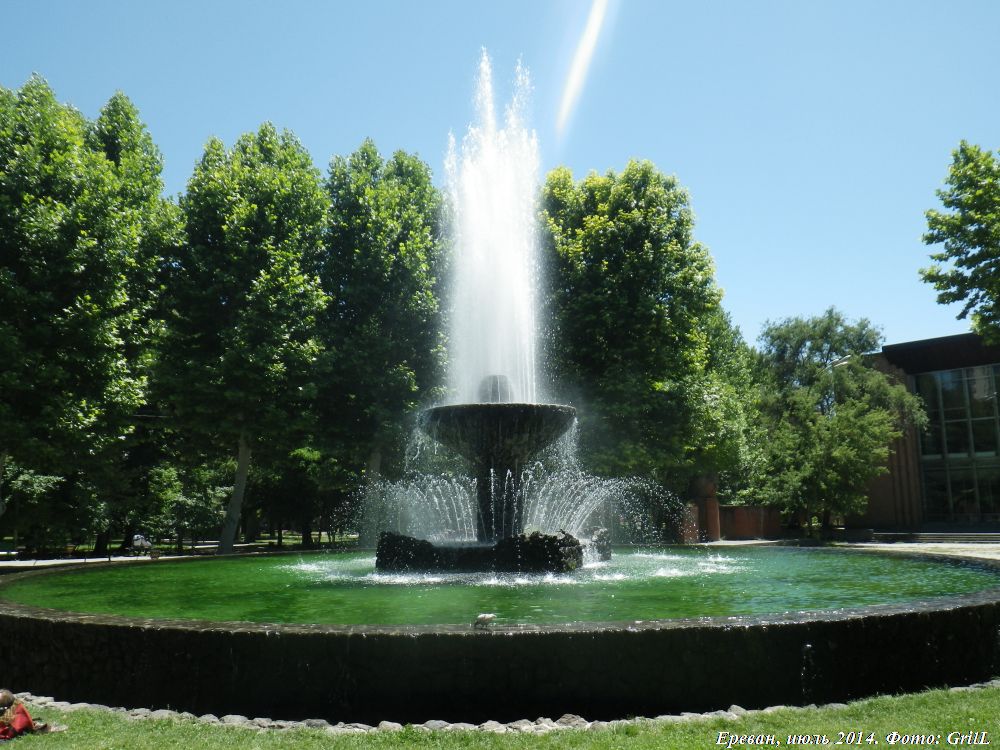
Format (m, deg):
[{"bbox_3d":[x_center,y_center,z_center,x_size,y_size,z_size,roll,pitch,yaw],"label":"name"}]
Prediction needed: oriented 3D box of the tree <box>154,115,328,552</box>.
[{"bbox_3d":[-12.685,-2.178,41.025,8.200,22.000,8.200,-1,-10,0],"label":"tree"}]

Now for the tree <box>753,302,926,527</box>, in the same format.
[{"bbox_3d":[17.522,2.673,42.660,9.000,12.100,8.500,-1,-10,0],"label":"tree"}]

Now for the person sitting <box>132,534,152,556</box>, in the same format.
[{"bbox_3d":[-16.565,7.854,37.474,0.650,1.150,0.750,5,-11,-30],"label":"person sitting"}]

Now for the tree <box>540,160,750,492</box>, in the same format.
[{"bbox_3d":[7.572,-1.567,45.751,10.300,21.790,10.000,-1,-10,0],"label":"tree"}]

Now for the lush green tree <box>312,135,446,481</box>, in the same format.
[{"bbox_3d":[-6.465,-2.054,44.003,7.400,22.570,7.400,-1,-10,0],"label":"lush green tree"}]

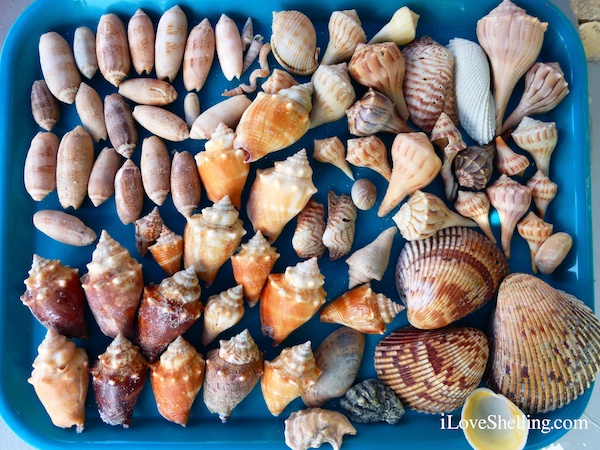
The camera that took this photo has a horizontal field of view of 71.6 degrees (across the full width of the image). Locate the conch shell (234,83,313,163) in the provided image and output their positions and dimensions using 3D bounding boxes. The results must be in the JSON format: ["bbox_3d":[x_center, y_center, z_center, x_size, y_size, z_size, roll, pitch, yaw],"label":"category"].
[{"bbox_3d":[-0.017,-0.077,0.311,0.042,0.033,0.078,43,88,2],"label":"conch shell"}]

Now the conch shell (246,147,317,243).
[{"bbox_3d":[-0.013,-0.023,0.309,0.047,0.035,0.076,21,88,1],"label":"conch shell"}]

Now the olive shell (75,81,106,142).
[{"bbox_3d":[-0.160,-0.087,0.321,0.019,0.018,0.050,-20,87,-1],"label":"olive shell"}]

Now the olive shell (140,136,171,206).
[{"bbox_3d":[-0.112,-0.042,0.324,0.022,0.020,0.055,-6,88,-1],"label":"olive shell"}]

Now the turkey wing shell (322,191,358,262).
[{"bbox_3d":[0.031,0.001,0.326,0.026,0.015,0.055,3,88,-1],"label":"turkey wing shell"}]

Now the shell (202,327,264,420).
[{"bbox_3d":[-0.048,0.111,0.307,0.041,0.033,0.070,13,88,1],"label":"shell"}]

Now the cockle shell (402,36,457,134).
[{"bbox_3d":[0.100,-0.107,0.319,0.037,0.028,0.076,-4,88,0],"label":"cockle shell"}]

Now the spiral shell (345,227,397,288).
[{"bbox_3d":[0.055,0.024,0.313,0.030,0.022,0.057,33,88,1],"label":"spiral shell"}]

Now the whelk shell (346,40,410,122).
[{"bbox_3d":[0.064,-0.110,0.321,0.042,0.035,0.066,-21,88,-2],"label":"whelk shell"}]

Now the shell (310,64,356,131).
[{"bbox_3d":[0.021,-0.096,0.313,0.035,0.031,0.060,28,87,1],"label":"shell"}]

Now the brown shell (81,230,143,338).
[{"bbox_3d":[-0.137,0.043,0.306,0.043,0.034,0.079,-7,88,0],"label":"brown shell"}]

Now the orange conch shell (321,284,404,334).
[{"bbox_3d":[0.047,0.063,0.308,0.063,0.029,0.037,-3,87,0],"label":"orange conch shell"}]

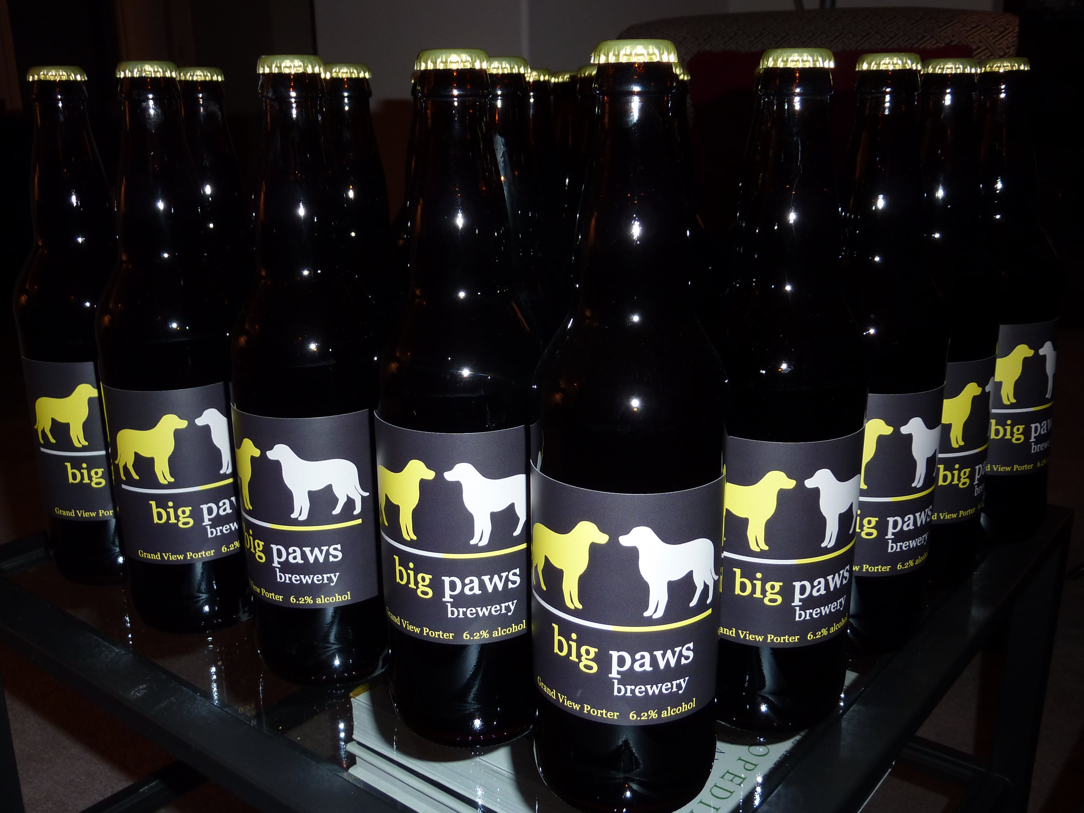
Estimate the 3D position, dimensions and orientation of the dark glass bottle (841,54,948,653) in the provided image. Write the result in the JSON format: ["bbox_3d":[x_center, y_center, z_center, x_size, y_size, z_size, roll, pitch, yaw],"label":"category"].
[{"bbox_3d":[0.160,-0.021,0.494,0.074,0.288,0.074,-2,17,-5],"label":"dark glass bottle"}]

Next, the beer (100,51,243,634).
[{"bbox_3d":[-0.188,-0.026,0.519,0.074,0.288,0.074,-8,19,-24],"label":"beer"}]

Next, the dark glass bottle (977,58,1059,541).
[{"bbox_3d":[0.278,-0.062,0.621,0.074,0.288,0.074,-6,18,-16],"label":"dark glass bottle"}]

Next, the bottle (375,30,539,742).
[{"bbox_3d":[-0.033,0.002,0.424,0.074,0.288,0.074,3,18,12],"label":"bottle"}]

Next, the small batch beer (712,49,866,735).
[{"bbox_3d":[0.101,-0.001,0.432,0.074,0.288,0.074,-2,17,-3],"label":"small batch beer"}]

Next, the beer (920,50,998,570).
[{"bbox_3d":[0.215,-0.043,0.560,0.074,0.288,0.074,-13,21,-34],"label":"beer"}]

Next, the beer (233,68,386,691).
[{"bbox_3d":[-0.107,-0.012,0.472,0.074,0.288,0.074,9,20,28],"label":"beer"}]

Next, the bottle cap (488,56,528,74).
[{"bbox_3d":[-0.020,-0.158,0.464,0.029,0.007,0.029,-1,17,0],"label":"bottle cap"}]

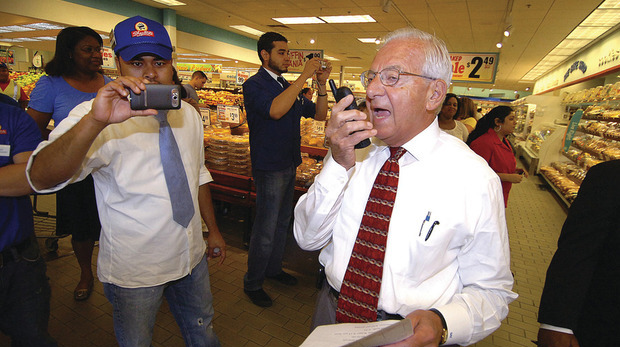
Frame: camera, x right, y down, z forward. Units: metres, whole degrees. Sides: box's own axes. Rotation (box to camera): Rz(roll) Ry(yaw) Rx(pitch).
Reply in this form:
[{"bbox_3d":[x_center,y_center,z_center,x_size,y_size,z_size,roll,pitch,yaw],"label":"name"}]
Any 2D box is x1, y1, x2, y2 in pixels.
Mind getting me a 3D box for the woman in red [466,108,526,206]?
[{"bbox_3d":[1.510,0.202,2.666,0.460,1.560,0.460,15,18,35],"label":"woman in red"}]

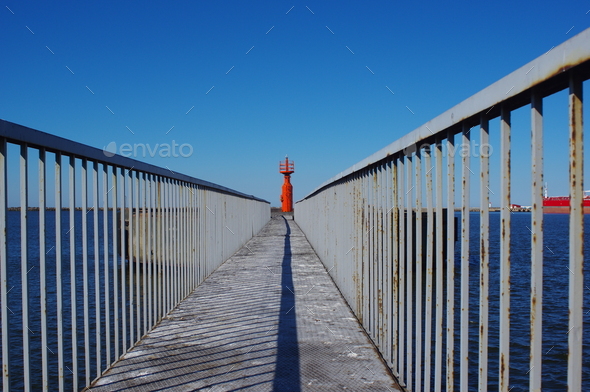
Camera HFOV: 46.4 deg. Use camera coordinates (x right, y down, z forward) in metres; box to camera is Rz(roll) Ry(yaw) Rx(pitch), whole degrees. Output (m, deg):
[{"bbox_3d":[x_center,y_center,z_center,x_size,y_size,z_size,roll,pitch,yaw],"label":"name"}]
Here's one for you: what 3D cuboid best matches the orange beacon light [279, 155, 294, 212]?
[{"bbox_3d":[-0.640,-1.050,58.000,1.260,4.880,1.260,0,-1,0],"label":"orange beacon light"}]

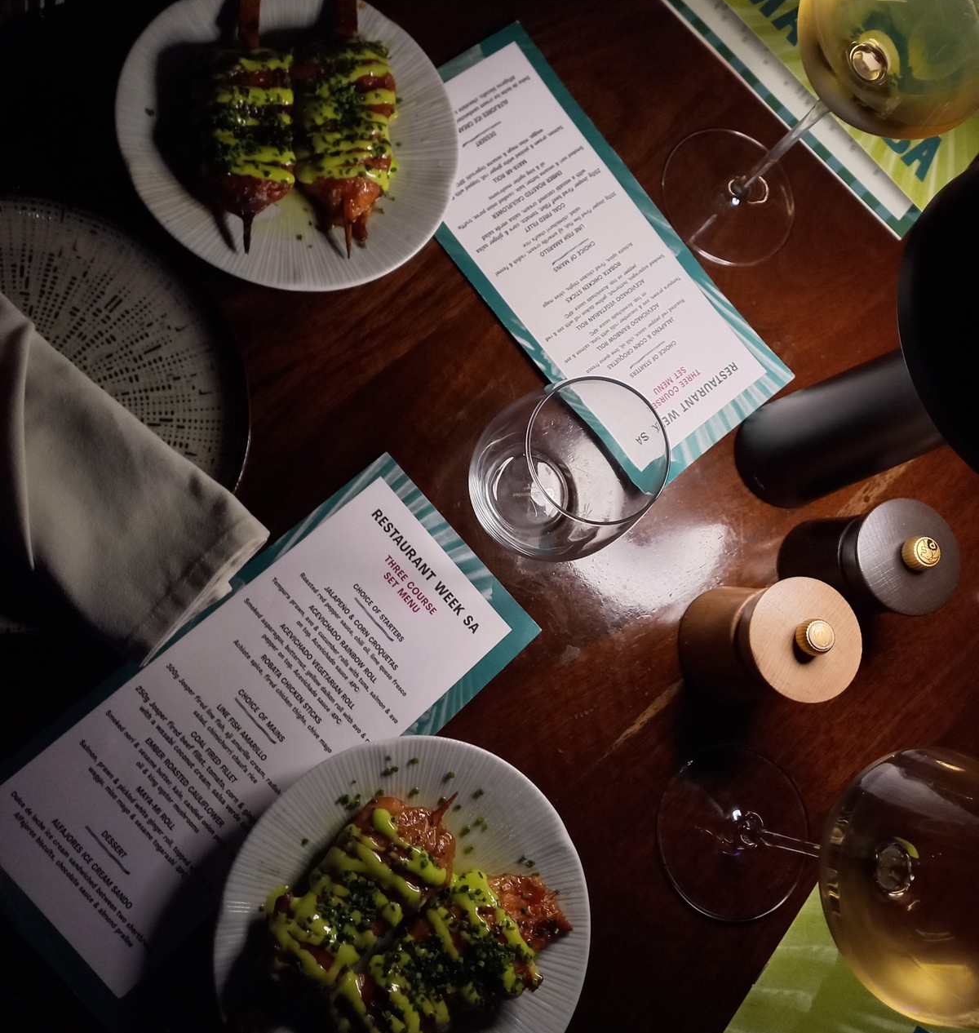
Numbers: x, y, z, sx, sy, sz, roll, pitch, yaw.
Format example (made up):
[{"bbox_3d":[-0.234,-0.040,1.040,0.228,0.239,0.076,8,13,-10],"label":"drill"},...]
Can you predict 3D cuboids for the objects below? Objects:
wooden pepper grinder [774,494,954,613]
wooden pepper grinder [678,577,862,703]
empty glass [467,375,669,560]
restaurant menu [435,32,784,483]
[{"bbox_3d":[0.194,0.025,0.478,0.058,0.081,0.058,3,78,-14],"label":"wooden pepper grinder"},{"bbox_3d":[0.137,0.061,0.456,0.058,0.081,0.058,3,78,-14],"label":"wooden pepper grinder"},{"bbox_3d":[0.032,-0.018,0.433,0.078,0.101,0.078,3,78,-14],"label":"empty glass"},{"bbox_3d":[0.051,-0.145,0.514,0.121,0.004,0.256,-38,91,-18],"label":"restaurant menu"}]

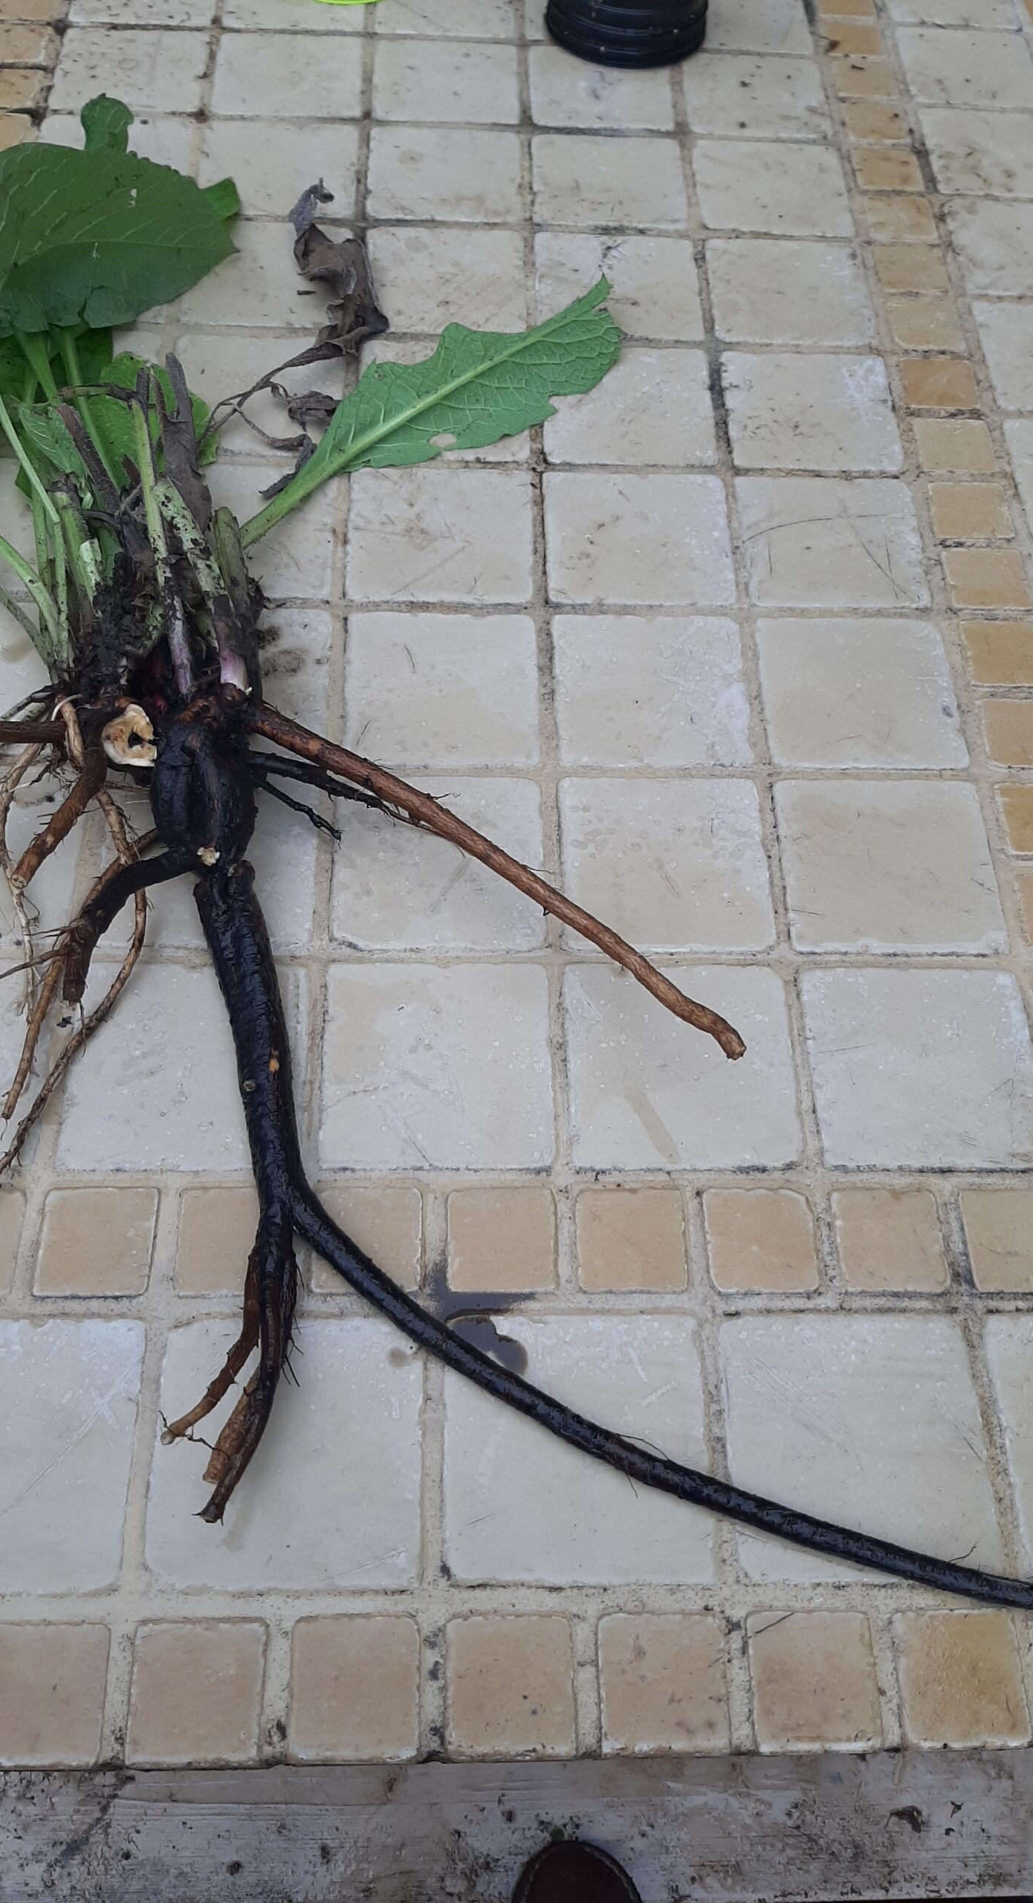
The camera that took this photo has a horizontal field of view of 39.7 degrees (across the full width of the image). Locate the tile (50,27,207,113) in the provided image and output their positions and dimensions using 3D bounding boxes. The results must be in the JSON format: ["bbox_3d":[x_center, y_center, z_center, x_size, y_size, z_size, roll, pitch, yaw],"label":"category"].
[{"bbox_3d":[-0.266,-0.608,0.996,0.101,0.010,0.098,0,61,-3],"label":"tile"}]

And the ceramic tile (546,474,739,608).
[{"bbox_3d":[0.068,-0.226,0.792,0.100,0.010,0.100,1,61,-3],"label":"ceramic tile"}]

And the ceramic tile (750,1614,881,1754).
[{"bbox_3d":[0.108,0.266,0.522,0.045,0.009,0.045,0,61,-3],"label":"ceramic tile"}]

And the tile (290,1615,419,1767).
[{"bbox_3d":[-0.058,0.264,0.512,0.046,0.010,0.046,1,61,-3],"label":"tile"}]

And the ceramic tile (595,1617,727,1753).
[{"bbox_3d":[0.053,0.266,0.519,0.046,0.009,0.045,0,61,-3],"label":"ceramic tile"}]

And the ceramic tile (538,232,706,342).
[{"bbox_3d":[0.064,-0.418,0.907,0.103,0.010,0.099,1,61,-2],"label":"ceramic tile"}]

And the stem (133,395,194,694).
[{"bbox_3d":[-0.174,-0.203,0.701,0.010,0.010,0.180,-10,68,-9],"label":"stem"}]

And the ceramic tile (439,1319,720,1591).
[{"bbox_3d":[0.024,0.195,0.565,0.102,0.010,0.101,0,61,-2],"label":"ceramic tile"}]

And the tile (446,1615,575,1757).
[{"bbox_3d":[-0.002,0.265,0.516,0.045,0.009,0.045,0,61,-3],"label":"tile"}]

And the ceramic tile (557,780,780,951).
[{"bbox_3d":[0.071,-0.041,0.691,0.100,0.009,0.100,0,61,-3],"label":"ceramic tile"}]

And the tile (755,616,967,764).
[{"bbox_3d":[0.178,-0.133,0.747,0.100,0.010,0.100,1,61,-3],"label":"tile"}]

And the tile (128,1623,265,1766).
[{"bbox_3d":[-0.115,0.269,0.518,0.047,0.010,0.046,0,61,-2],"label":"tile"}]

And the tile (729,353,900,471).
[{"bbox_3d":[0.175,-0.317,0.849,0.100,0.010,0.100,1,61,-3],"label":"tile"}]

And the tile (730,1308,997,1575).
[{"bbox_3d":[0.135,0.196,0.570,0.100,0.010,0.101,0,61,-2],"label":"tile"}]

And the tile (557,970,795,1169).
[{"bbox_3d":[0.072,0.052,0.638,0.100,0.010,0.100,1,61,-3],"label":"tile"}]

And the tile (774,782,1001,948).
[{"bbox_3d":[0.182,-0.041,0.705,0.102,0.010,0.099,1,61,-3],"label":"tile"}]

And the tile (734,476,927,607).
[{"bbox_3d":[0.177,-0.228,0.806,0.100,0.010,0.098,0,61,-2],"label":"tile"}]

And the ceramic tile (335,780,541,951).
[{"bbox_3d":[-0.038,-0.041,0.694,0.101,0.010,0.099,0,61,-3],"label":"ceramic tile"}]

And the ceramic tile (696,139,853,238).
[{"bbox_3d":[0.172,-0.509,0.962,0.101,0.010,0.099,0,61,-2],"label":"ceramic tile"}]

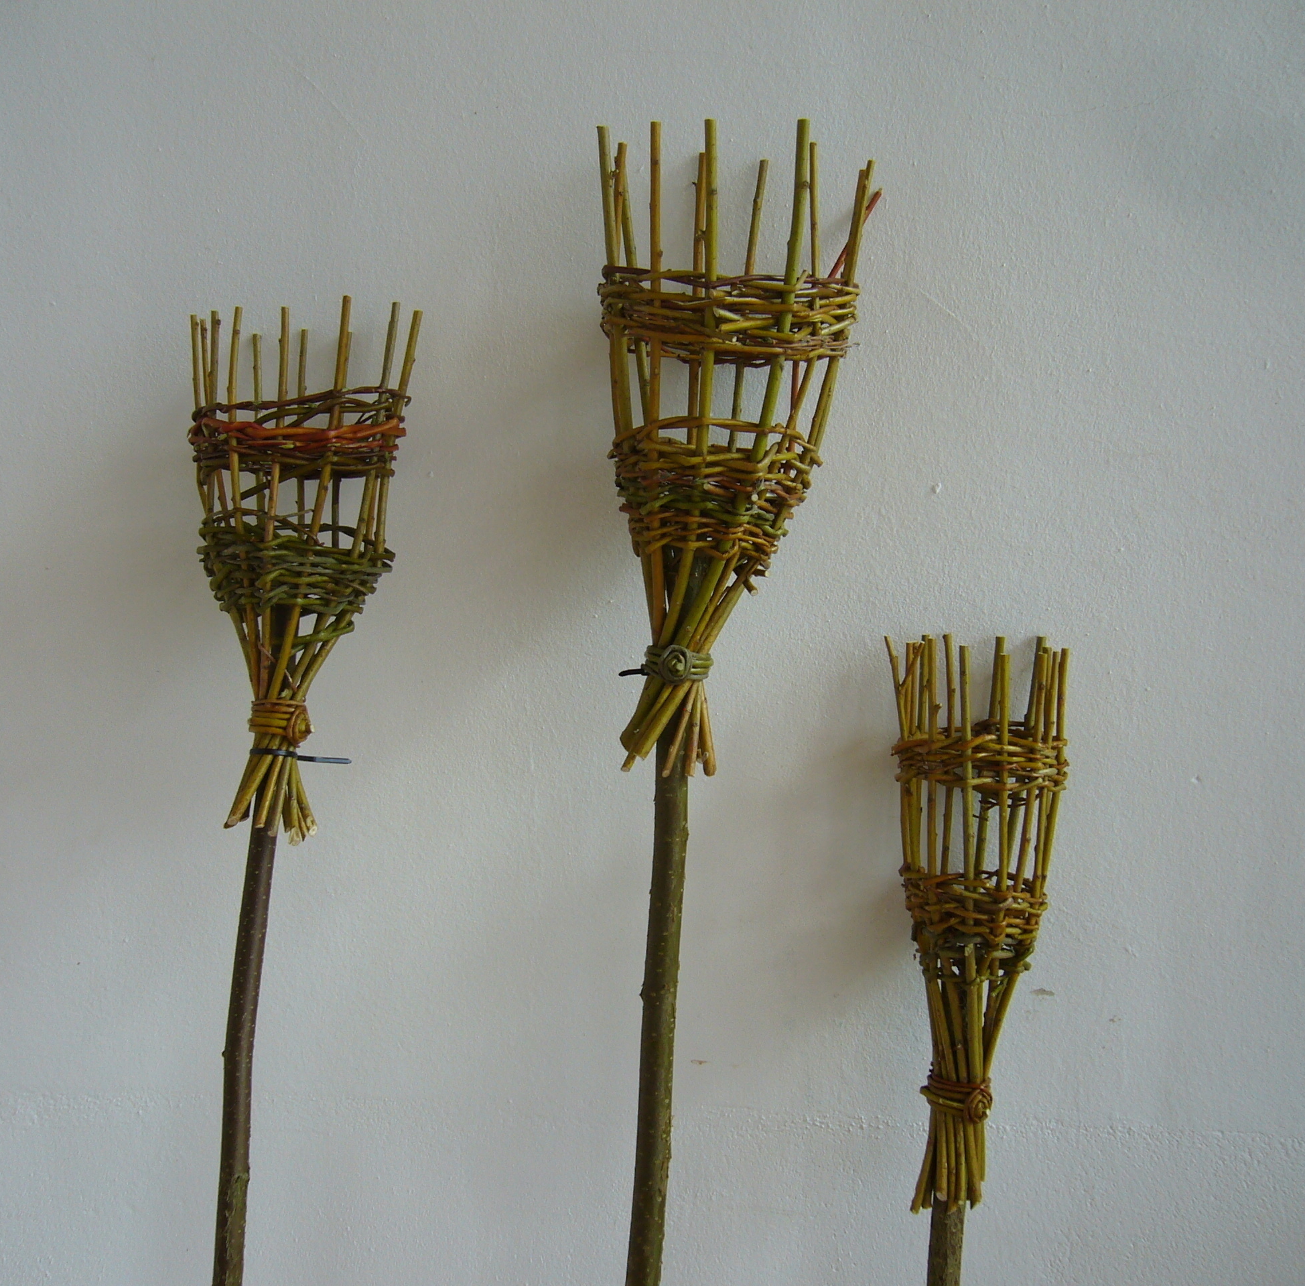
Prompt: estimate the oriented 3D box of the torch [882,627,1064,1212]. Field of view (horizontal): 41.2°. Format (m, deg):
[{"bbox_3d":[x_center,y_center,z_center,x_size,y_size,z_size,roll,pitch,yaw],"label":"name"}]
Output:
[{"bbox_3d":[0.227,0.201,1.250,0.131,0.412,0.128,2,5,0],"label":"torch"}]

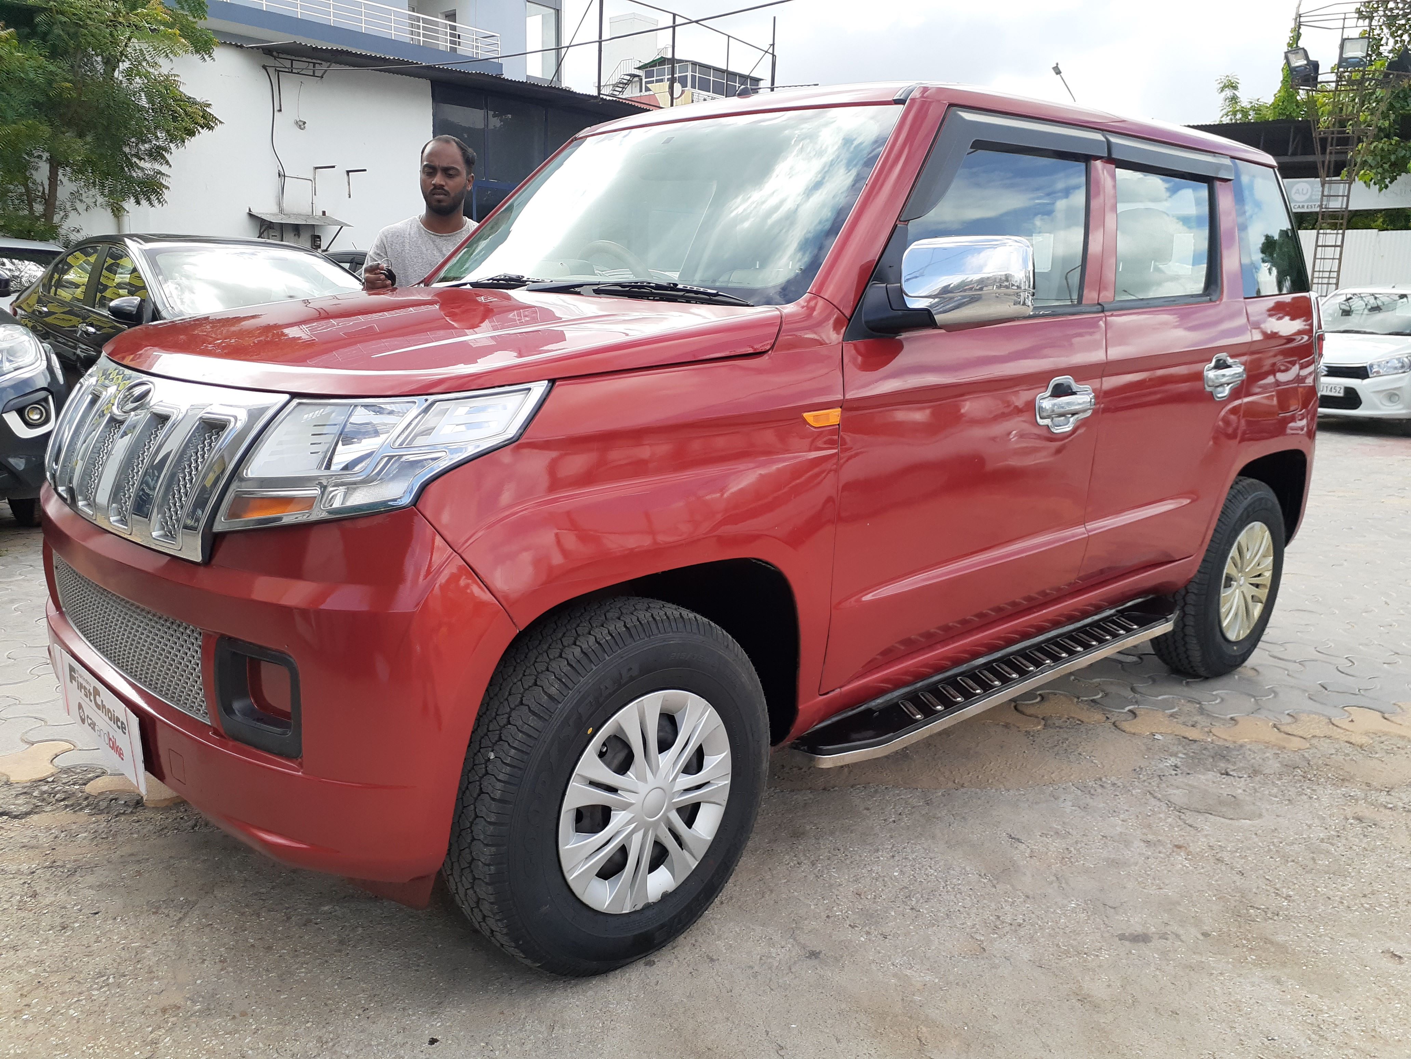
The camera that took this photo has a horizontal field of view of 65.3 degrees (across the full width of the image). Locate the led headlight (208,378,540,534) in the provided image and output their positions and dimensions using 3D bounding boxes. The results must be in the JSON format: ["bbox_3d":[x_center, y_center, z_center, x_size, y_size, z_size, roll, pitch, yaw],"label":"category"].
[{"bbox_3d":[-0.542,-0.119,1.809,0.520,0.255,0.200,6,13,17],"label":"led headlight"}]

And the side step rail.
[{"bbox_3d":[0.790,0.351,2.784,1.600,0.075,0.165,-9,17,-41],"label":"side step rail"}]

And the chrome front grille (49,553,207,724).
[{"bbox_3d":[-1.166,0.181,2.166,0.085,0.180,0.870,-9,17,-41],"label":"chrome front grille"}]

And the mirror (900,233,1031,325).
[{"bbox_3d":[0.505,-0.482,2.148,0.140,0.185,0.250,-9,17,-41],"label":"mirror"}]

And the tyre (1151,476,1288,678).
[{"bbox_3d":[1.816,0.163,3.885,0.700,0.700,0.220,-9,17,-41],"label":"tyre"}]

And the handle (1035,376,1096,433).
[{"bbox_3d":[0.871,-0.300,2.657,0.245,0.135,0.052,-9,17,-41],"label":"handle"}]

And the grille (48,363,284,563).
[{"bbox_3d":[-1.099,-0.160,2.142,0.200,0.300,0.900,-9,17,-41],"label":"grille"}]

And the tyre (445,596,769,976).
[{"bbox_3d":[-0.175,0.485,2.121,0.700,0.700,0.220,-9,17,-41],"label":"tyre"}]

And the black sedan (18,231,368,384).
[{"bbox_3d":[-3.232,-1.198,7.467,1.740,1.480,4.300,-10,17,-44],"label":"black sedan"}]

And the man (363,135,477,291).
[{"bbox_3d":[-0.872,-0.443,3.800,0.500,1.730,0.330,2,12,2],"label":"man"}]

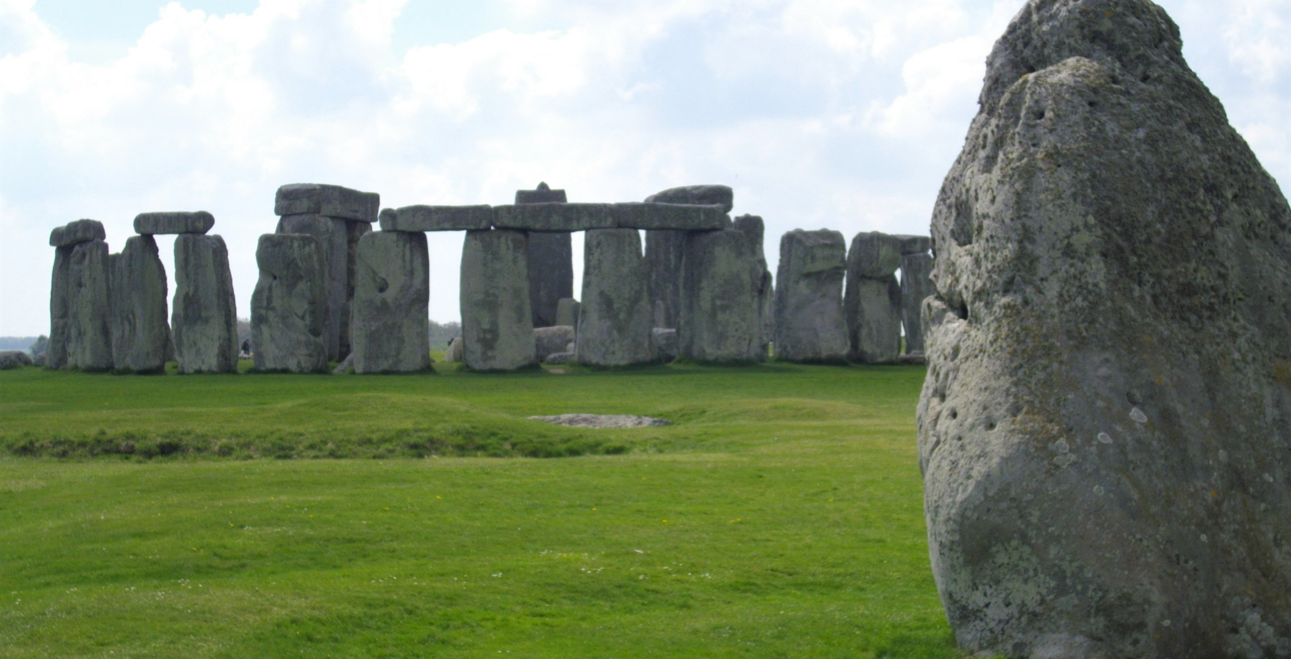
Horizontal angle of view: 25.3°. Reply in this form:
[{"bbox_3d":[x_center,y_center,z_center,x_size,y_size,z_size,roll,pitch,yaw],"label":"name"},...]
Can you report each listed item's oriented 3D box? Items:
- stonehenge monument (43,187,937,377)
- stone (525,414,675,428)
[{"bbox_3d":[-4.350,-2.050,97.800,31.500,6.600,30.500,0,0,-3],"label":"stonehenge monument"},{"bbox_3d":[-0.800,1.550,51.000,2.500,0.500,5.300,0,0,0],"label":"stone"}]

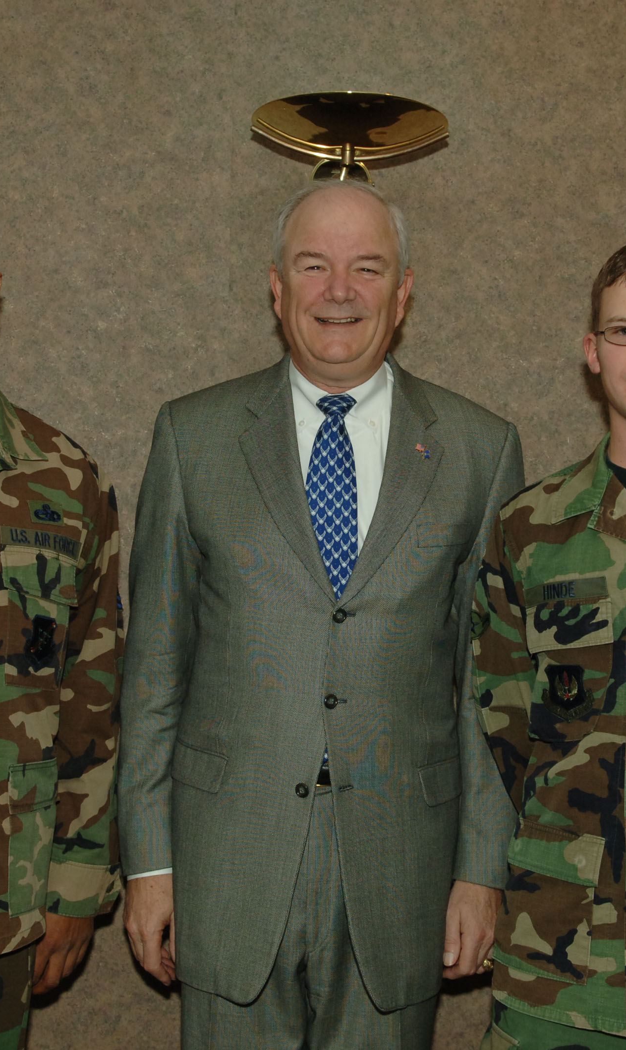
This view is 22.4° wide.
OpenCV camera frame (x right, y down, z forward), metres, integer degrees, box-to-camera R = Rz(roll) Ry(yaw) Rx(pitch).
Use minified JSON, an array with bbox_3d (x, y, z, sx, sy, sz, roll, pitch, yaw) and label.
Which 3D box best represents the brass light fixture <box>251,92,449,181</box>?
[{"bbox_3d":[0.053,-0.556,2.390,0.300,0.135,0.310,1,1,4],"label":"brass light fixture"}]

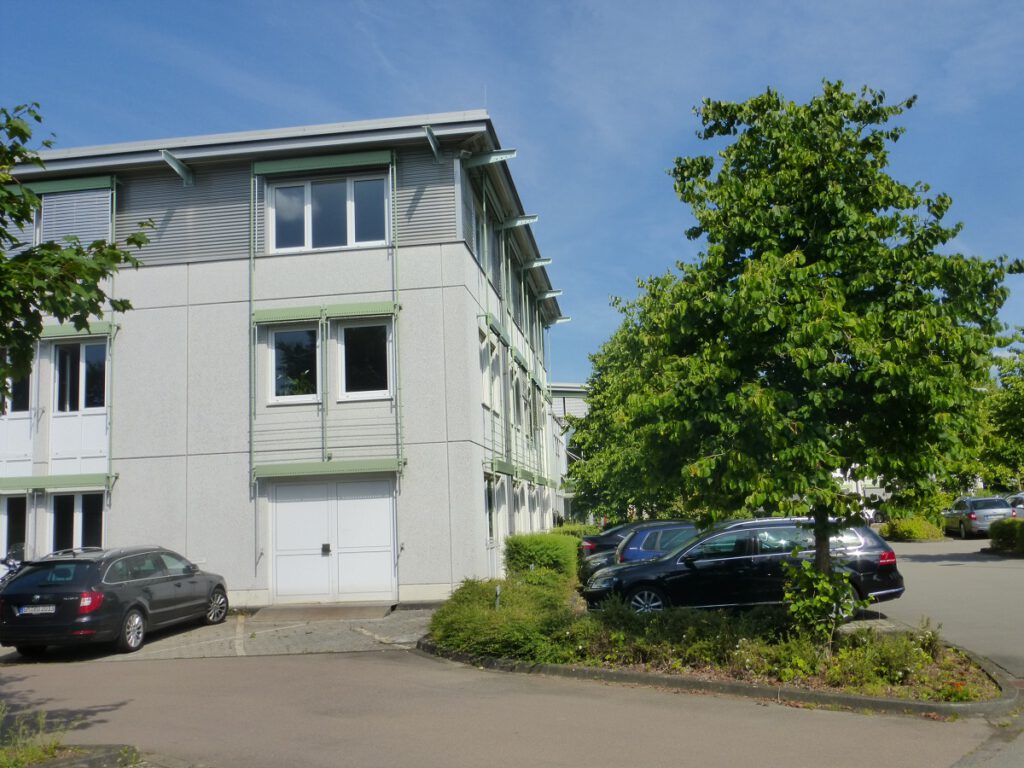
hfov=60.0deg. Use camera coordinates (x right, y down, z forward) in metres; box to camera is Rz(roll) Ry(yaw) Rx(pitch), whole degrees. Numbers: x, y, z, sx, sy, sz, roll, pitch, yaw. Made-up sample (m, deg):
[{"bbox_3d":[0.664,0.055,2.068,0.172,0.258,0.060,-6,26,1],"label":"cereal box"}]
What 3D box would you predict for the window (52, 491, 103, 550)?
[{"bbox_3d":[-9.657,3.168,19.753,1.264,1.521,0.130,-3,-8,7],"label":"window"}]

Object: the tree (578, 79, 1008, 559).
[{"bbox_3d":[3.677,-0.390,11.300,5.000,7.095,4.700,-3,-8,7],"label":"tree"}]

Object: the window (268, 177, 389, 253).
[{"bbox_3d":[-4.123,-3.820,19.952,2.744,1.658,0.130,-3,-8,7],"label":"window"}]

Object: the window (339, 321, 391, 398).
[{"bbox_3d":[-3.204,-0.527,19.300,1.152,1.698,0.120,-3,-8,7],"label":"window"}]

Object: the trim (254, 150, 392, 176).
[{"bbox_3d":[-4.209,-4.896,19.665,3.161,0.291,0.160,-3,-8,7],"label":"trim"}]

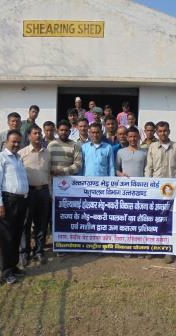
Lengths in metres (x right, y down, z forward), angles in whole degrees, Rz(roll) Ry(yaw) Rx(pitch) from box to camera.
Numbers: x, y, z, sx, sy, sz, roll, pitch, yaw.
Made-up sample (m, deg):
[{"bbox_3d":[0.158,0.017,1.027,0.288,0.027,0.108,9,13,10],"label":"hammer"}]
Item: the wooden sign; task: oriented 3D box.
[{"bbox_3d":[-0.675,-3.886,9.469,2.270,0.459,0.050,1,-1,2],"label":"wooden sign"}]

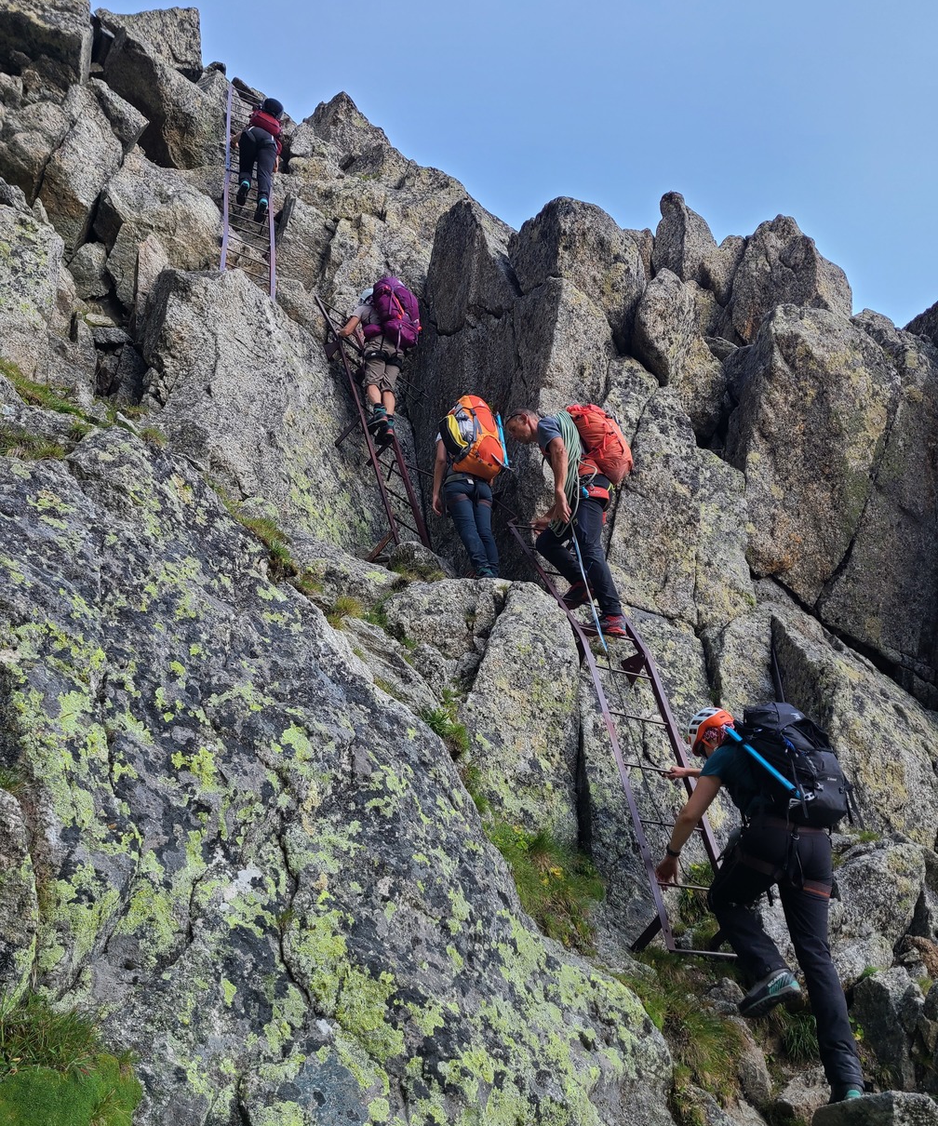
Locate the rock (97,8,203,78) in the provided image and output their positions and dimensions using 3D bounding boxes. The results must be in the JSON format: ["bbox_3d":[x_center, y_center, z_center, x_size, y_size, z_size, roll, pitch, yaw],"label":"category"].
[{"bbox_3d":[-3.887,-6.313,11.376,1.200,0.950,0.650,14,-34,-21],"label":"rock"}]

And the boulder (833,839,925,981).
[{"bbox_3d":[1.801,1.557,4.198,0.440,0.550,0.420,-11,-33,17],"label":"boulder"}]

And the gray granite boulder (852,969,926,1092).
[{"bbox_3d":[1.765,1.966,3.950,0.300,0.510,0.300,-9,-29,18],"label":"gray granite boulder"}]

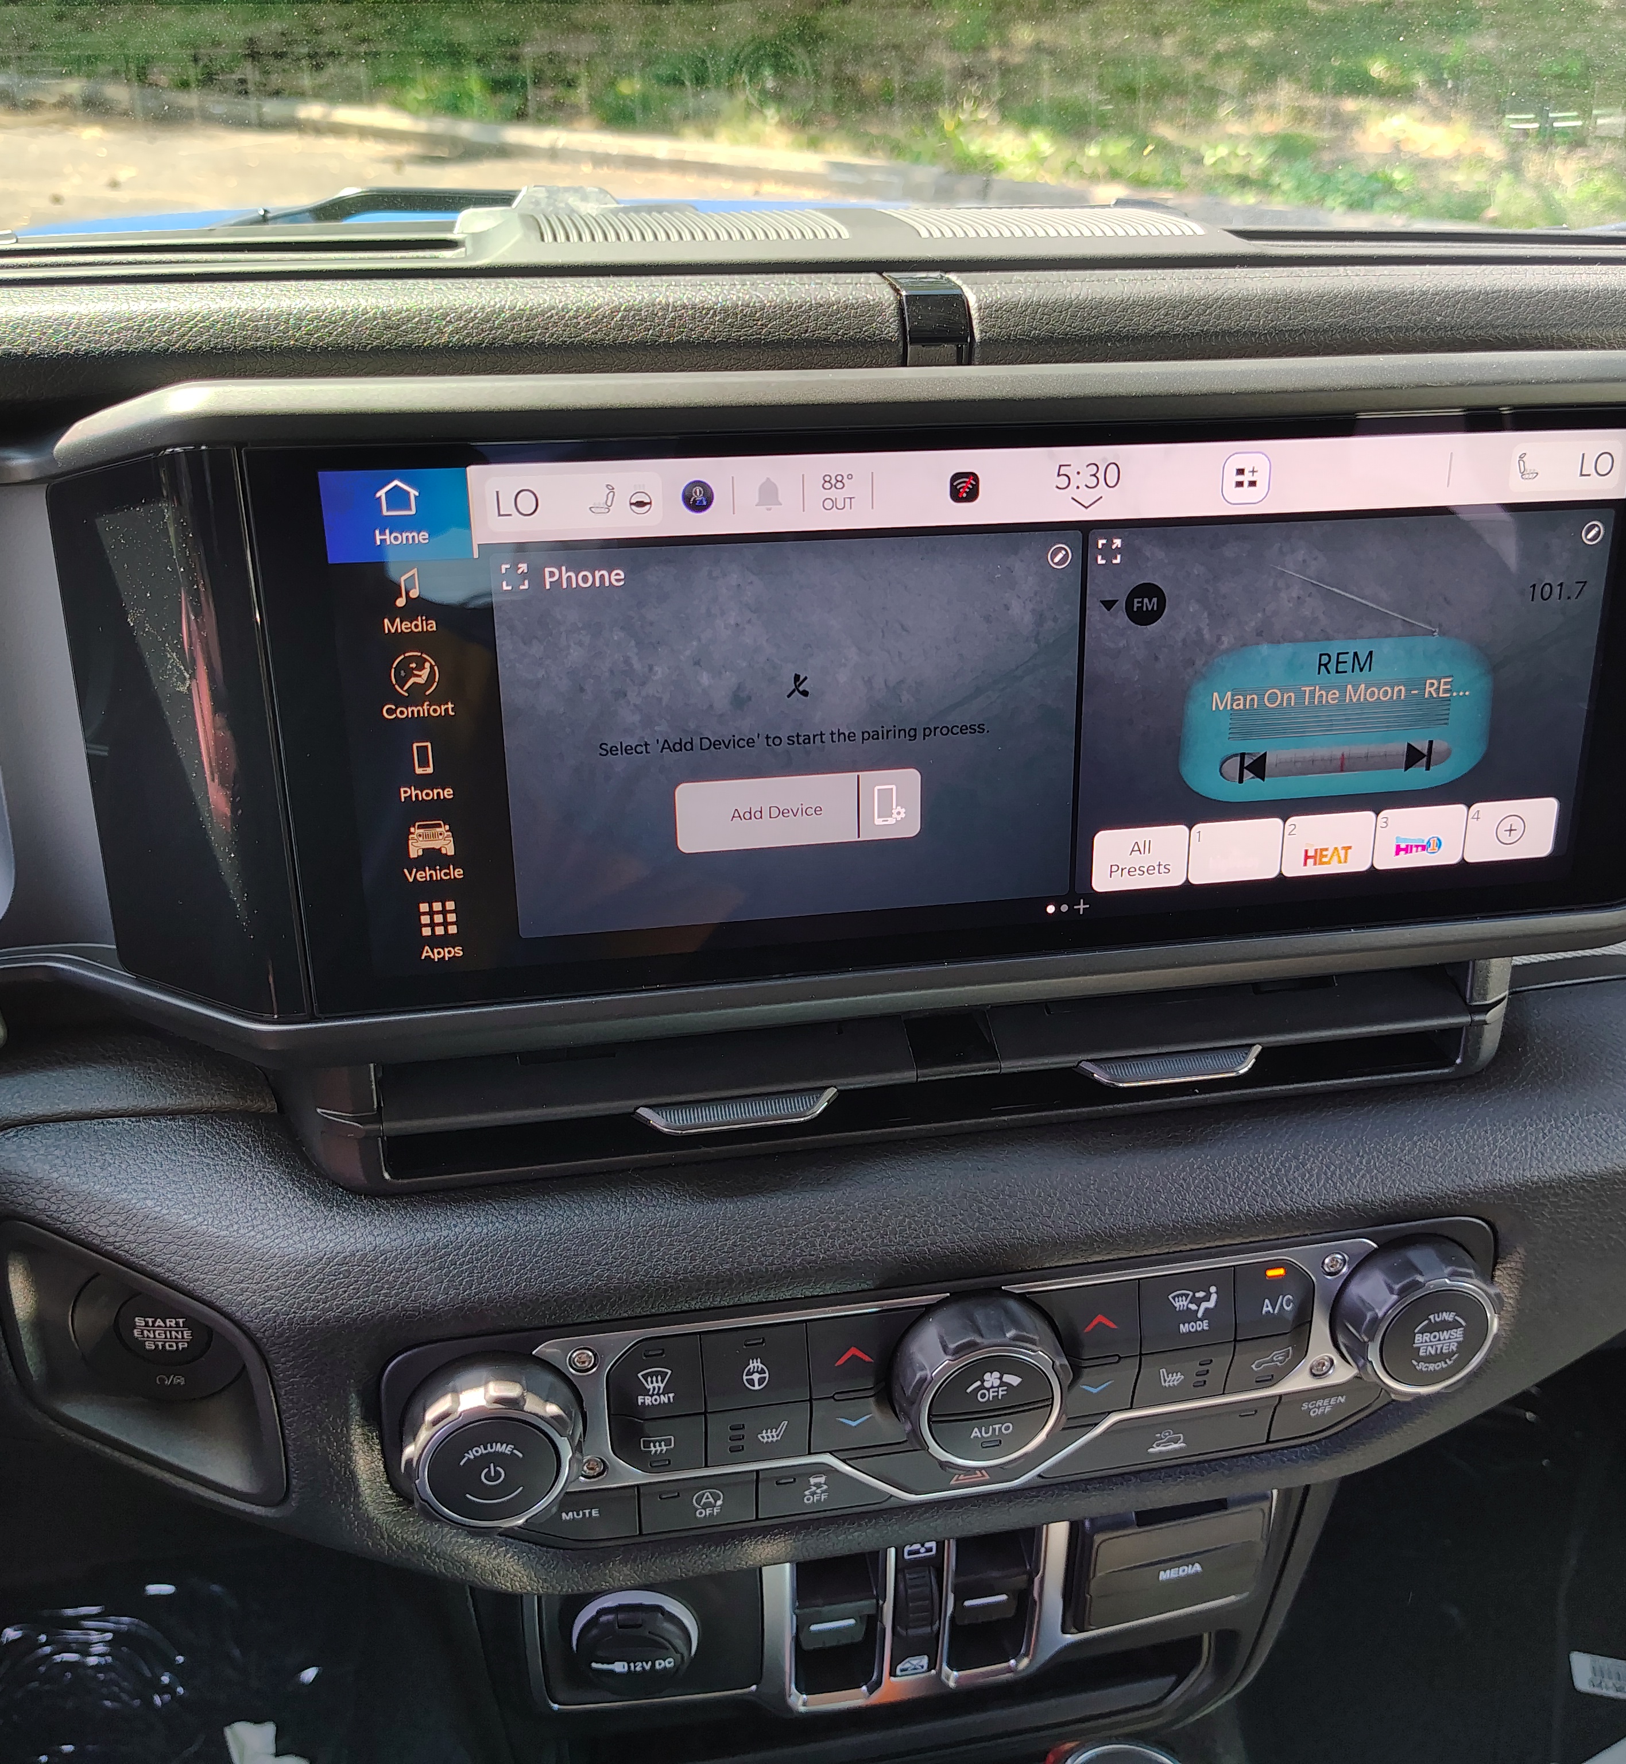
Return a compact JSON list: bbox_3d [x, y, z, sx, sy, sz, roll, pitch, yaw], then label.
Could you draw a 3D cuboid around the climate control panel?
[{"bbox_3d":[0.041,0.134,0.419,0.292,0.073,0.037,-5,24,-9],"label":"climate control panel"}]

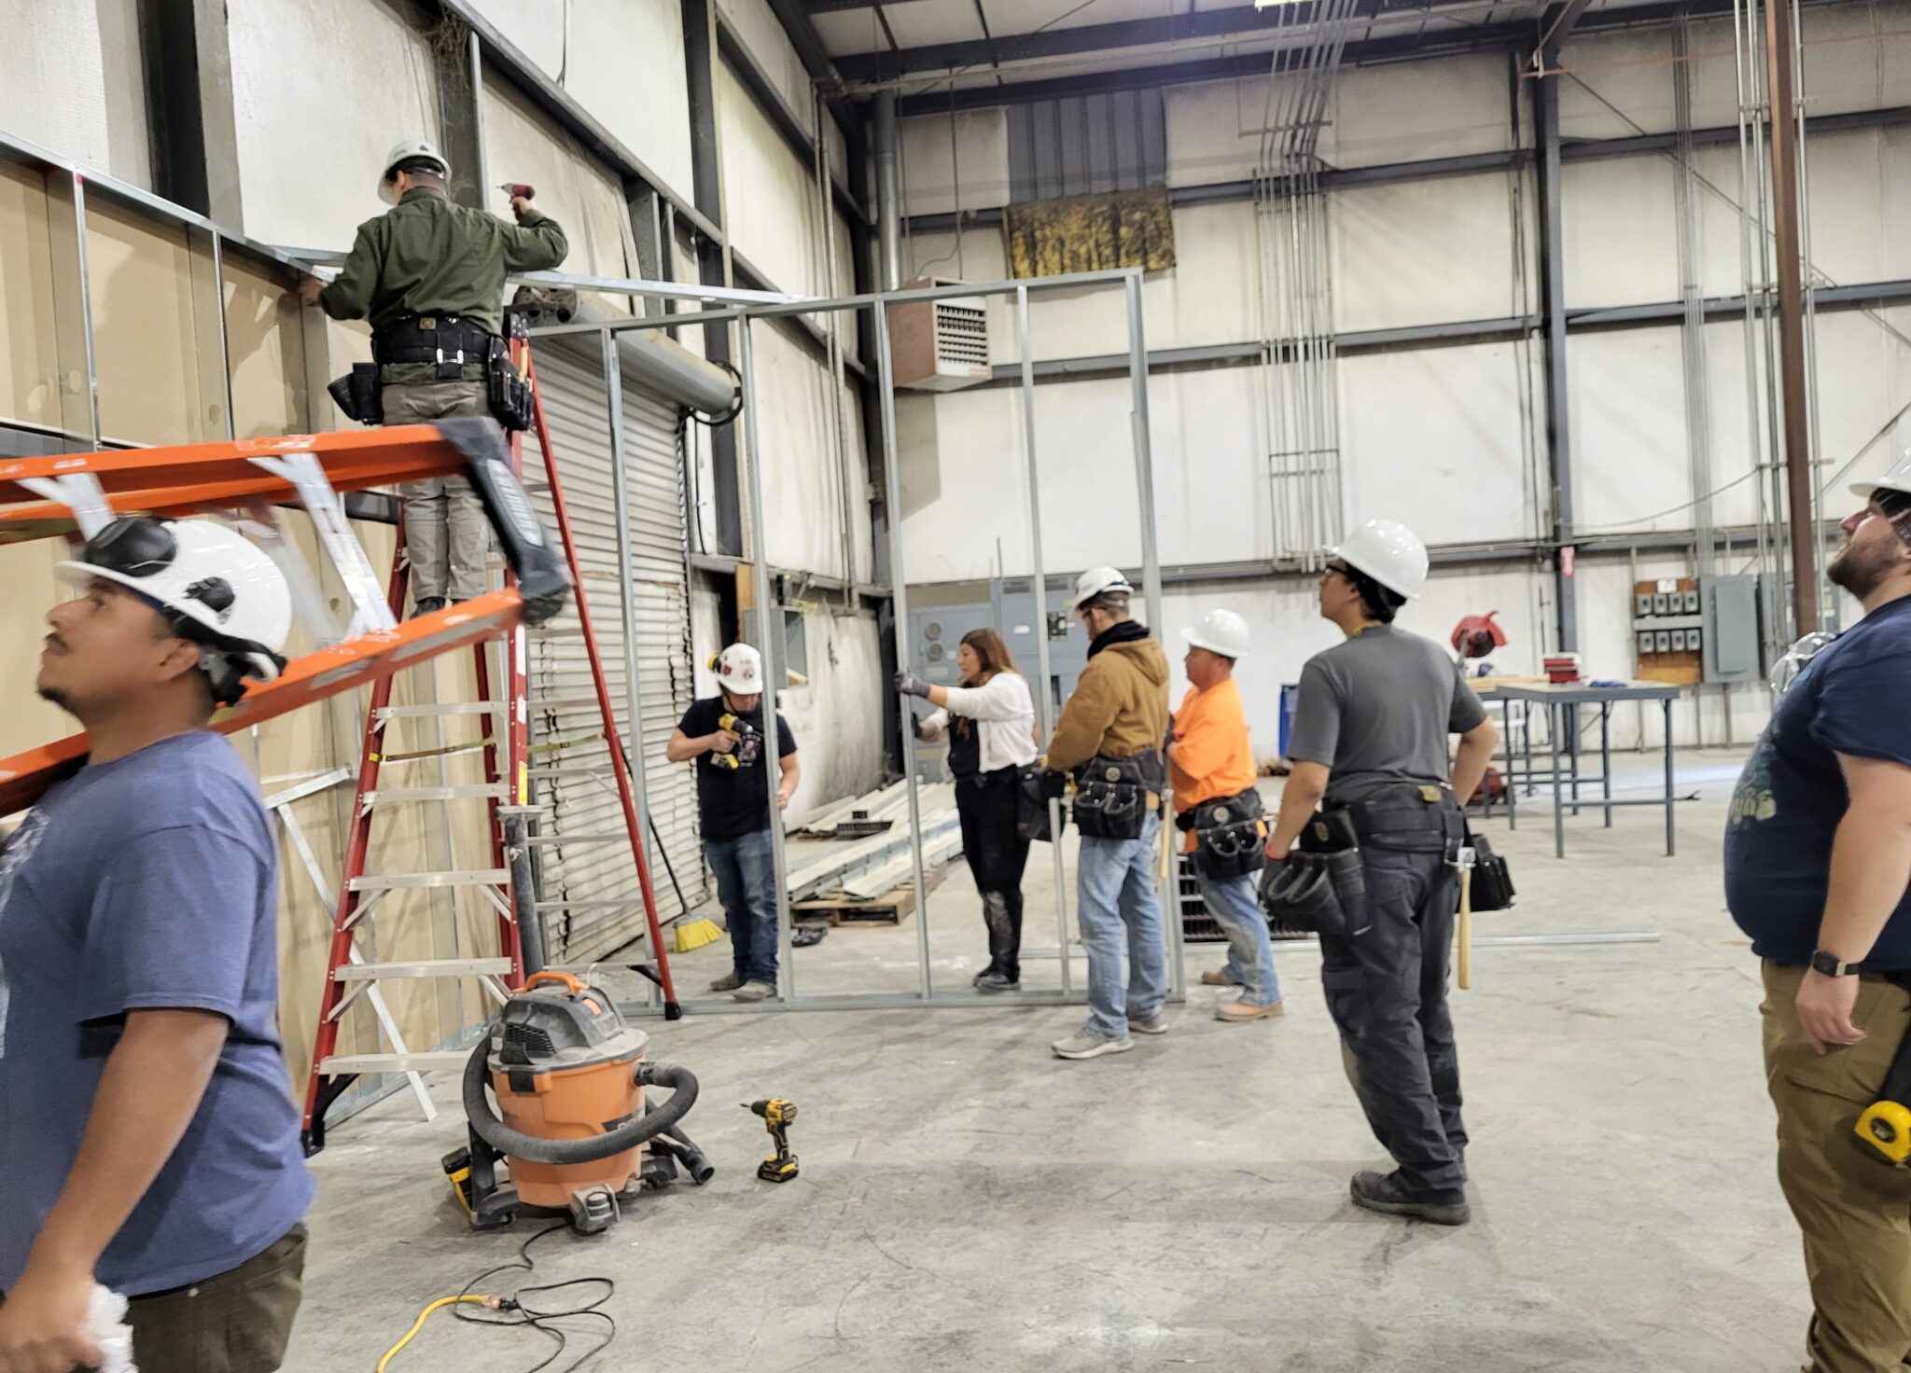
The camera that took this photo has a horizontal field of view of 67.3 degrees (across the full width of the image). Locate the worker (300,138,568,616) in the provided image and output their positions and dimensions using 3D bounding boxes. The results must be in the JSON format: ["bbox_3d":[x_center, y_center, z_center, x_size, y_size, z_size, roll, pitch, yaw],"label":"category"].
[{"bbox_3d":[-1.815,-1.100,5.186,0.900,1.710,0.550,-4,2,-11],"label":"worker"}]

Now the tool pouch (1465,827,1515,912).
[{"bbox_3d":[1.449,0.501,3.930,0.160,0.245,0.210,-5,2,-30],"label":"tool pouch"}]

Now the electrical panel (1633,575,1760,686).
[{"bbox_3d":[7.461,-0.560,14.412,1.170,1.120,0.200,-3,2,8],"label":"electrical panel"}]

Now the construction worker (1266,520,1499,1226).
[{"bbox_3d":[1.173,0.456,3.825,0.630,1.785,0.480,-5,2,-38],"label":"construction worker"}]

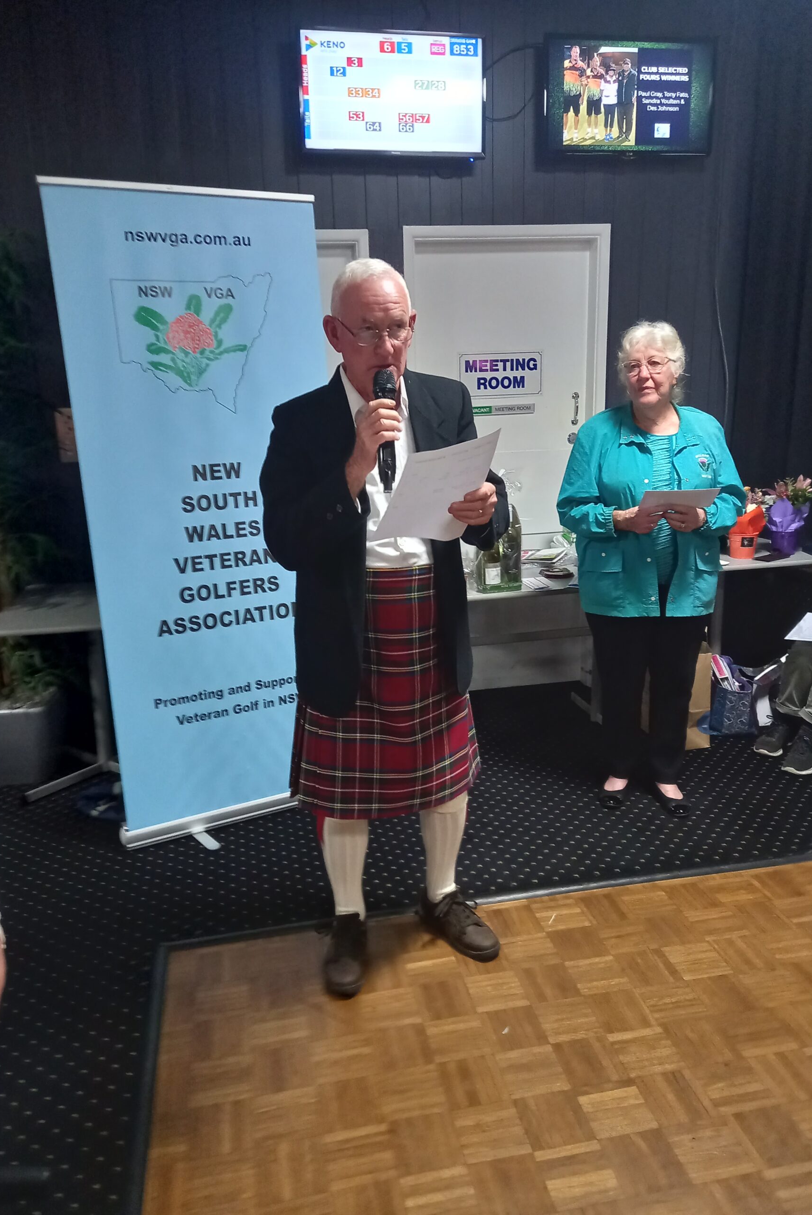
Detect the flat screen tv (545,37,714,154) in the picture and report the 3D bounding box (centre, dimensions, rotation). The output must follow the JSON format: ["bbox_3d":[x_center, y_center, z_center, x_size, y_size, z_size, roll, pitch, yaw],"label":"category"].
[{"bbox_3d":[0.901,-2.065,3.563,0.735,0.435,0.070,-4,15,-10],"label":"flat screen tv"}]

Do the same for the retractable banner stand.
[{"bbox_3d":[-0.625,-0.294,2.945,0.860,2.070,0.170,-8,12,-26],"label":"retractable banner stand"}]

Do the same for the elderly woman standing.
[{"bbox_3d":[0.810,-0.102,2.933,0.580,1.629,0.390,-3,14,-4],"label":"elderly woman standing"}]

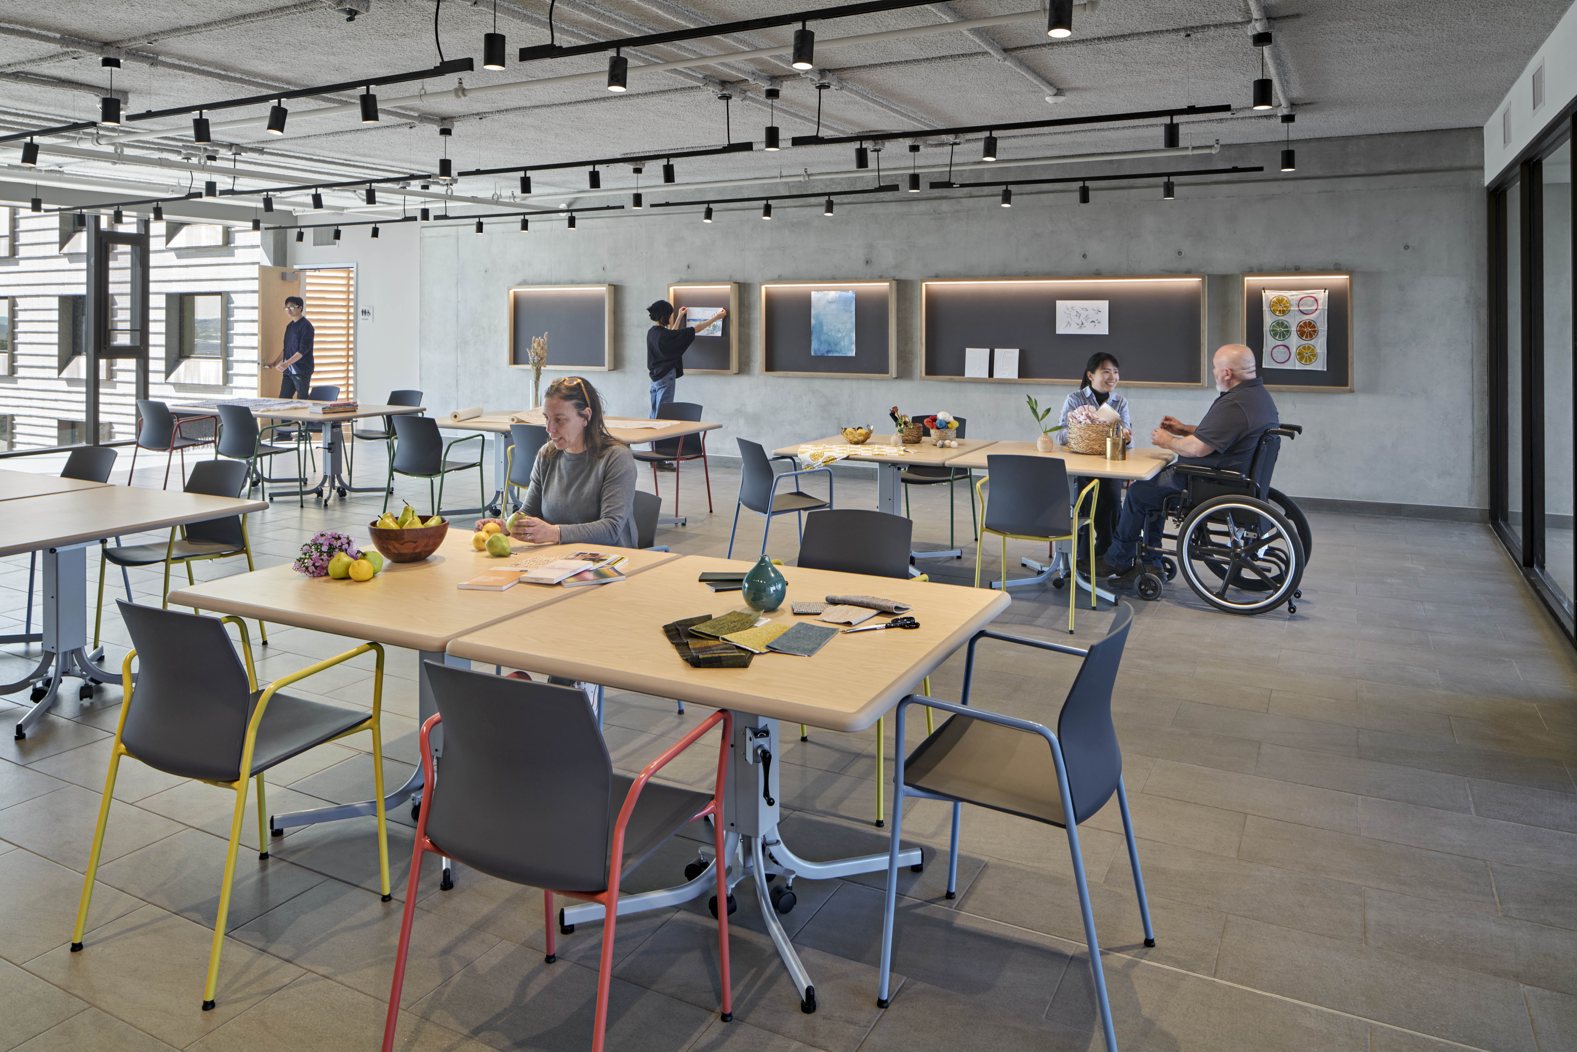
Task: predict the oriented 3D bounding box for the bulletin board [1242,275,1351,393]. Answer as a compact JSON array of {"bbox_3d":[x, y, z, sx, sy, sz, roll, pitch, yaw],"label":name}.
[{"bbox_3d":[4.002,-1.537,8.302,0.770,0.921,0.107,5,10,26],"label":"bulletin board"}]

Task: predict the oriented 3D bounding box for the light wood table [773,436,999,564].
[{"bbox_3d":[0.610,-0.118,6.333,1.067,0.742,1.067,5,11,27],"label":"light wood table"}]

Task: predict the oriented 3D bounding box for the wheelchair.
[{"bbox_3d":[2.310,-0.078,5.650,0.960,0.930,0.640,5,11,27],"label":"wheelchair"}]

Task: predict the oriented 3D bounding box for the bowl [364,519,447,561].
[{"bbox_3d":[-1.206,0.046,3.325,0.256,0.115,0.256,0,10,0],"label":"bowl"}]

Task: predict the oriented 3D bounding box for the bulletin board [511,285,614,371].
[{"bbox_3d":[-2.481,-2.158,11.446,1.371,0.915,0.100,5,11,27],"label":"bulletin board"}]

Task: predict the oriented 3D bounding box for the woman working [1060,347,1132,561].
[{"bbox_3d":[1.893,-0.431,6.569,0.488,1.306,0.644,2,9,12],"label":"woman working"}]

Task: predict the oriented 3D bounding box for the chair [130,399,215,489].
[{"bbox_3d":[-5.064,-0.622,8.667,0.560,0.830,0.540,5,11,28],"label":"chair"}]

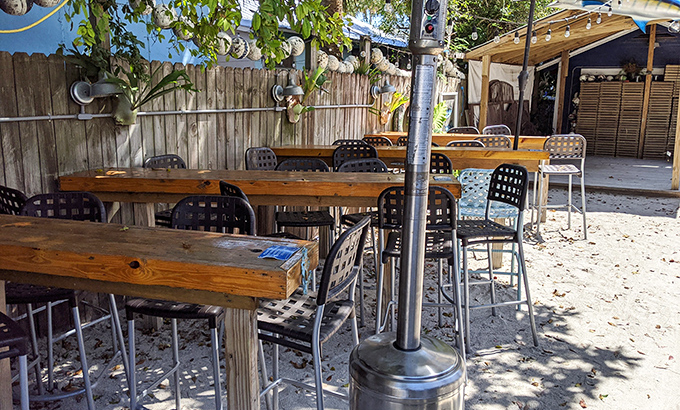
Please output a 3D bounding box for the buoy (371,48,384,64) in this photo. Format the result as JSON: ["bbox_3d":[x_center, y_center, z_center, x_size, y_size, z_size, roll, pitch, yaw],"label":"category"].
[{"bbox_3d":[0.477,-1.890,6.750,0.190,0.190,0.180,0,13,0],"label":"buoy"}]

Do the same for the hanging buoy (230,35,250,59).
[{"bbox_3d":[-0.905,-1.431,4.820,0.190,0.200,0.165,7,14,33],"label":"hanging buoy"}]

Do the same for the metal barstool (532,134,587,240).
[{"bbox_3d":[2.490,-0.232,6.026,0.530,1.120,0.490,1,12,9],"label":"metal barstool"}]

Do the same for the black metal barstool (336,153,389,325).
[{"bbox_3d":[0.283,0.264,3.865,0.465,1.130,0.500,-8,15,-32],"label":"black metal barstool"}]

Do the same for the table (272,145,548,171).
[{"bbox_3d":[0.559,0.010,5.074,2.600,1.100,0.370,1,13,3],"label":"table"}]

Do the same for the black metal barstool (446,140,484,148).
[{"bbox_3d":[1.279,-0.030,5.210,0.465,1.130,0.500,-1,13,-8],"label":"black metal barstool"}]

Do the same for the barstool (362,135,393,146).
[{"bbox_3d":[0.489,-0.223,6.038,0.465,1.130,0.500,6,14,24],"label":"barstool"}]

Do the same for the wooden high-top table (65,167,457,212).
[{"bbox_3d":[-0.519,0.325,3.668,2.560,1.085,0.410,1,13,3],"label":"wooden high-top table"}]

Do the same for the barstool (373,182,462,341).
[{"bbox_3d":[0.476,0.402,3.070,0.520,1.120,0.490,2,12,11],"label":"barstool"}]

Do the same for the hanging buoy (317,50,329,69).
[{"bbox_3d":[-0.206,-1.600,5.852,0.190,0.200,0.165,7,14,33],"label":"hanging buoy"}]

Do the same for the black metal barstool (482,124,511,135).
[{"bbox_3d":[2.205,-0.453,7.125,0.465,1.130,0.500,-5,14,-21],"label":"black metal barstool"}]

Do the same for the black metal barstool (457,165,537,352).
[{"bbox_3d":[0.942,0.327,3.413,0.490,1.120,0.530,-3,12,-13],"label":"black metal barstool"}]

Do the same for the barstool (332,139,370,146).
[{"bbox_3d":[0.078,-0.089,5.434,0.530,1.120,0.490,2,12,11],"label":"barstool"}]

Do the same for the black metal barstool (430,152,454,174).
[{"bbox_3d":[0.757,0.067,4.758,0.465,1.130,0.500,2,13,5],"label":"black metal barstool"}]

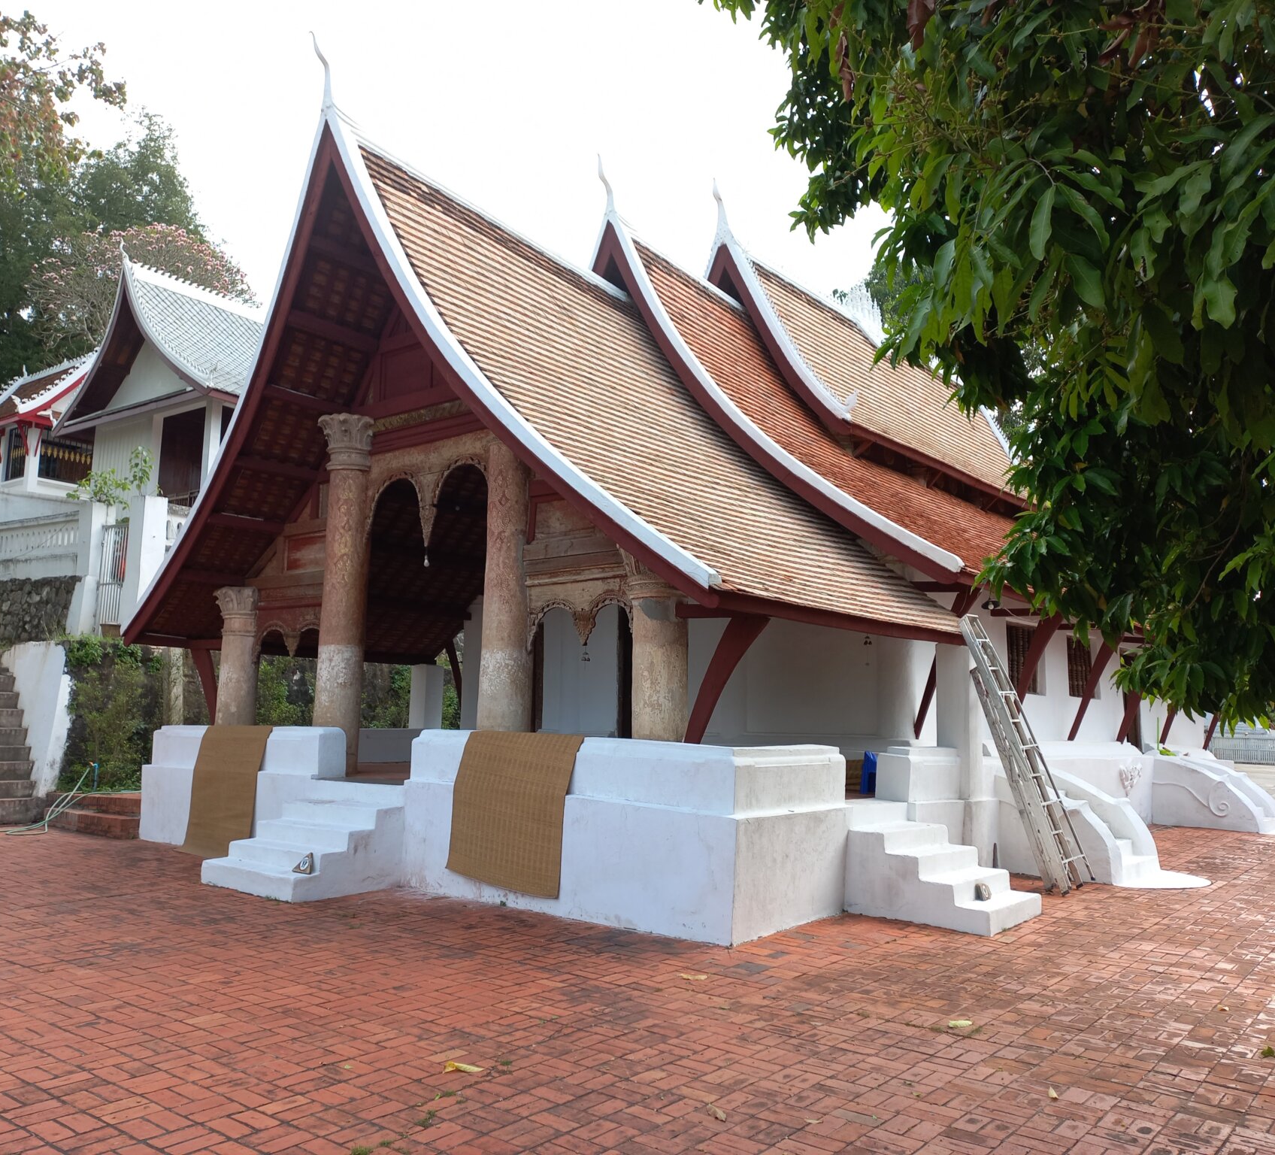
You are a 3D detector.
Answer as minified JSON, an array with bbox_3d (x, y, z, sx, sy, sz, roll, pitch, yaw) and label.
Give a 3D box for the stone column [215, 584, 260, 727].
[{"bbox_3d":[-4.512,1.106,12.609,0.491,2.031,0.491,-4,-9,37],"label":"stone column"}]

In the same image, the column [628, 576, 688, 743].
[{"bbox_3d":[0.188,0.777,9.038,0.510,2.031,0.510,1,-7,0],"label":"column"}]

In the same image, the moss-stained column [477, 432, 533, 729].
[{"bbox_3d":[-1.202,0.084,10.221,0.540,3.631,0.540,-4,-9,37],"label":"moss-stained column"}]

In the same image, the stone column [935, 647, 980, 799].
[{"bbox_3d":[3.220,1.442,11.108,0.330,1.480,0.330,-4,-9,38],"label":"stone column"}]

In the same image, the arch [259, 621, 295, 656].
[{"bbox_3d":[-3.974,0.677,12.223,0.640,0.380,0.130,-4,-9,38],"label":"arch"}]

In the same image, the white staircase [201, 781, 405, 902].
[{"bbox_3d":[-2.895,2.239,9.680,1.305,0.883,1.128,-4,-9,37],"label":"white staircase"}]

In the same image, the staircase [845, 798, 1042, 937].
[{"bbox_3d":[2.458,2.321,9.081,1.300,0.830,1.210,-4,-9,38],"label":"staircase"}]

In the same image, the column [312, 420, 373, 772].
[{"bbox_3d":[-3.101,0.134,11.613,0.520,3.740,0.520,-4,-9,38],"label":"column"}]

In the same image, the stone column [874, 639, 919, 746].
[{"bbox_3d":[2.957,1.134,12.650,0.451,1.570,0.451,-4,-9,37],"label":"stone column"}]

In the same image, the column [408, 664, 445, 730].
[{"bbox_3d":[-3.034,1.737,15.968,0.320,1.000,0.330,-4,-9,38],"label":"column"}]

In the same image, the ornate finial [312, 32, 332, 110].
[{"bbox_3d":[-2.882,-4.647,10.183,0.080,0.680,0.250,-4,-9,38],"label":"ornate finial"}]

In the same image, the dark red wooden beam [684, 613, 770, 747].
[{"bbox_3d":[0.658,0.805,8.560,0.720,1.000,0.120,-4,-9,38],"label":"dark red wooden beam"}]

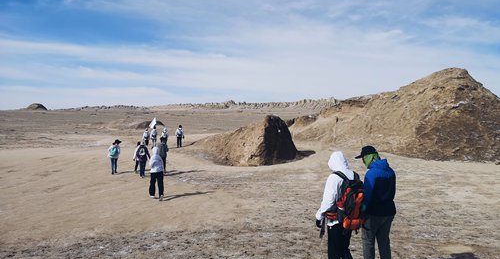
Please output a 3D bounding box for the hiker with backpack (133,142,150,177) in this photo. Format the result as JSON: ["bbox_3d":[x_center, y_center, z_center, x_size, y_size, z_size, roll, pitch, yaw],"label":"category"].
[{"bbox_3d":[-4.956,1.437,18.200,0.640,1.680,0.500,0,3,-5],"label":"hiker with backpack"}]

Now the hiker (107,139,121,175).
[{"bbox_3d":[-6.446,1.314,18.497,0.560,1.660,0.500,0,3,3],"label":"hiker"}]

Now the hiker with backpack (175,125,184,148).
[{"bbox_3d":[-5.189,0.523,28.952,0.560,1.700,0.480,0,3,-5],"label":"hiker with backpack"}]

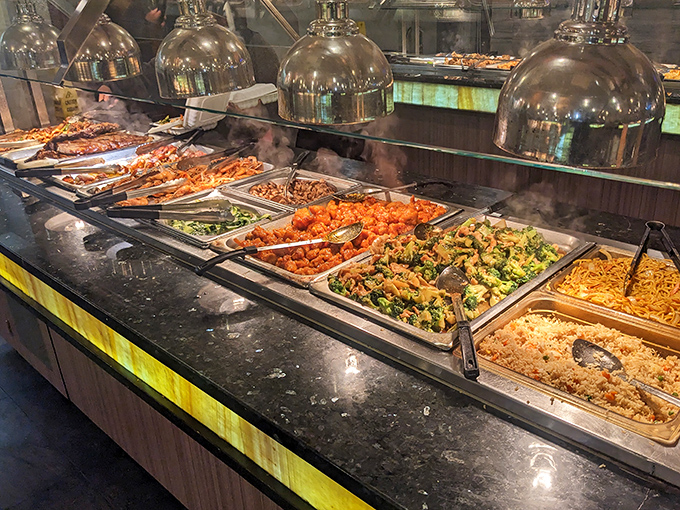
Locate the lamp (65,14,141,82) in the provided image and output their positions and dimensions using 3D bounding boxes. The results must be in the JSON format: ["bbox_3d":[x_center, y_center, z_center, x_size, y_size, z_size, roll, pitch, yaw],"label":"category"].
[{"bbox_3d":[-0.850,-0.732,1.875,0.270,0.225,0.270,19,33,38],"label":"lamp"}]

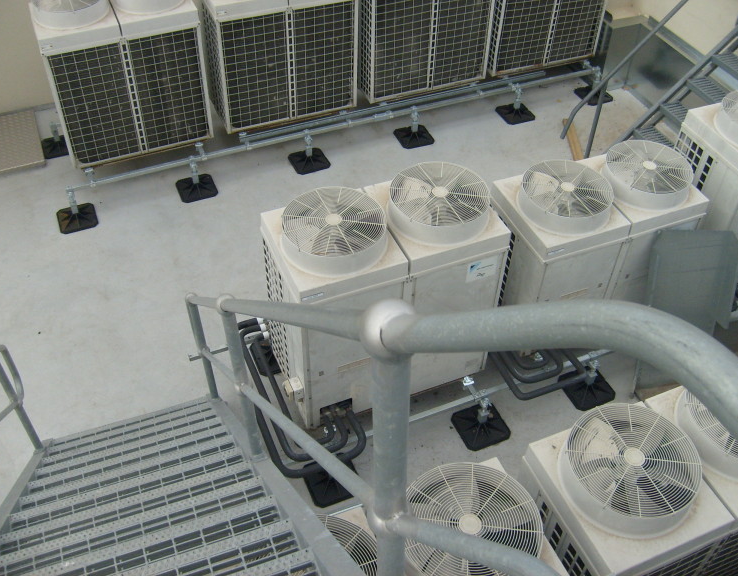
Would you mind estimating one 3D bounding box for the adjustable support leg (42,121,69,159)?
[{"bbox_3d":[-3.069,-1.516,7.594,0.334,0.326,0.334,-16,48,-16],"label":"adjustable support leg"}]

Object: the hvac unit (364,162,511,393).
[{"bbox_3d":[0.375,-0.073,4.921,0.632,1.372,0.686,-16,48,-16],"label":"hvac unit"}]

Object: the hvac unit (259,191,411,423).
[{"bbox_3d":[-0.212,0.099,4.764,0.635,1.420,0.690,-16,49,-17],"label":"hvac unit"}]

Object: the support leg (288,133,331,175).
[{"bbox_3d":[-0.566,-1.331,7.348,0.325,0.340,0.325,-17,49,-17],"label":"support leg"}]

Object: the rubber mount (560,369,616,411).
[{"bbox_3d":[1.598,0.678,5.638,0.334,0.168,0.334,-16,48,-16],"label":"rubber mount"}]

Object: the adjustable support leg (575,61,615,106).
[{"bbox_3d":[2.461,-2.226,8.360,0.325,0.380,0.325,-17,49,-17],"label":"adjustable support leg"}]

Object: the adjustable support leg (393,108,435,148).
[{"bbox_3d":[0.464,-1.670,7.804,0.334,0.365,0.334,-16,48,-16],"label":"adjustable support leg"}]

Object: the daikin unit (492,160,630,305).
[{"bbox_3d":[1.189,-0.147,5.248,0.635,1.420,0.690,-16,49,-17],"label":"daikin unit"}]

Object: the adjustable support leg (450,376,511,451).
[{"bbox_3d":[0.784,0.825,5.306,0.334,0.405,0.334,-16,48,-16],"label":"adjustable support leg"}]

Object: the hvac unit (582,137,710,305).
[{"bbox_3d":[1.765,-0.314,5.438,0.635,1.420,0.690,-16,49,-17],"label":"hvac unit"}]

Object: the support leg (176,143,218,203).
[{"bbox_3d":[-1.574,-1.048,7.012,0.325,0.390,0.325,-17,49,-17],"label":"support leg"}]

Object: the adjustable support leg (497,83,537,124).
[{"bbox_3d":[1.543,-1.940,8.032,0.325,0.350,0.325,-17,49,-17],"label":"adjustable support leg"}]

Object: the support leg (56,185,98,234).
[{"bbox_3d":[-2.603,-0.746,6.819,0.334,0.355,0.334,-16,48,-16],"label":"support leg"}]

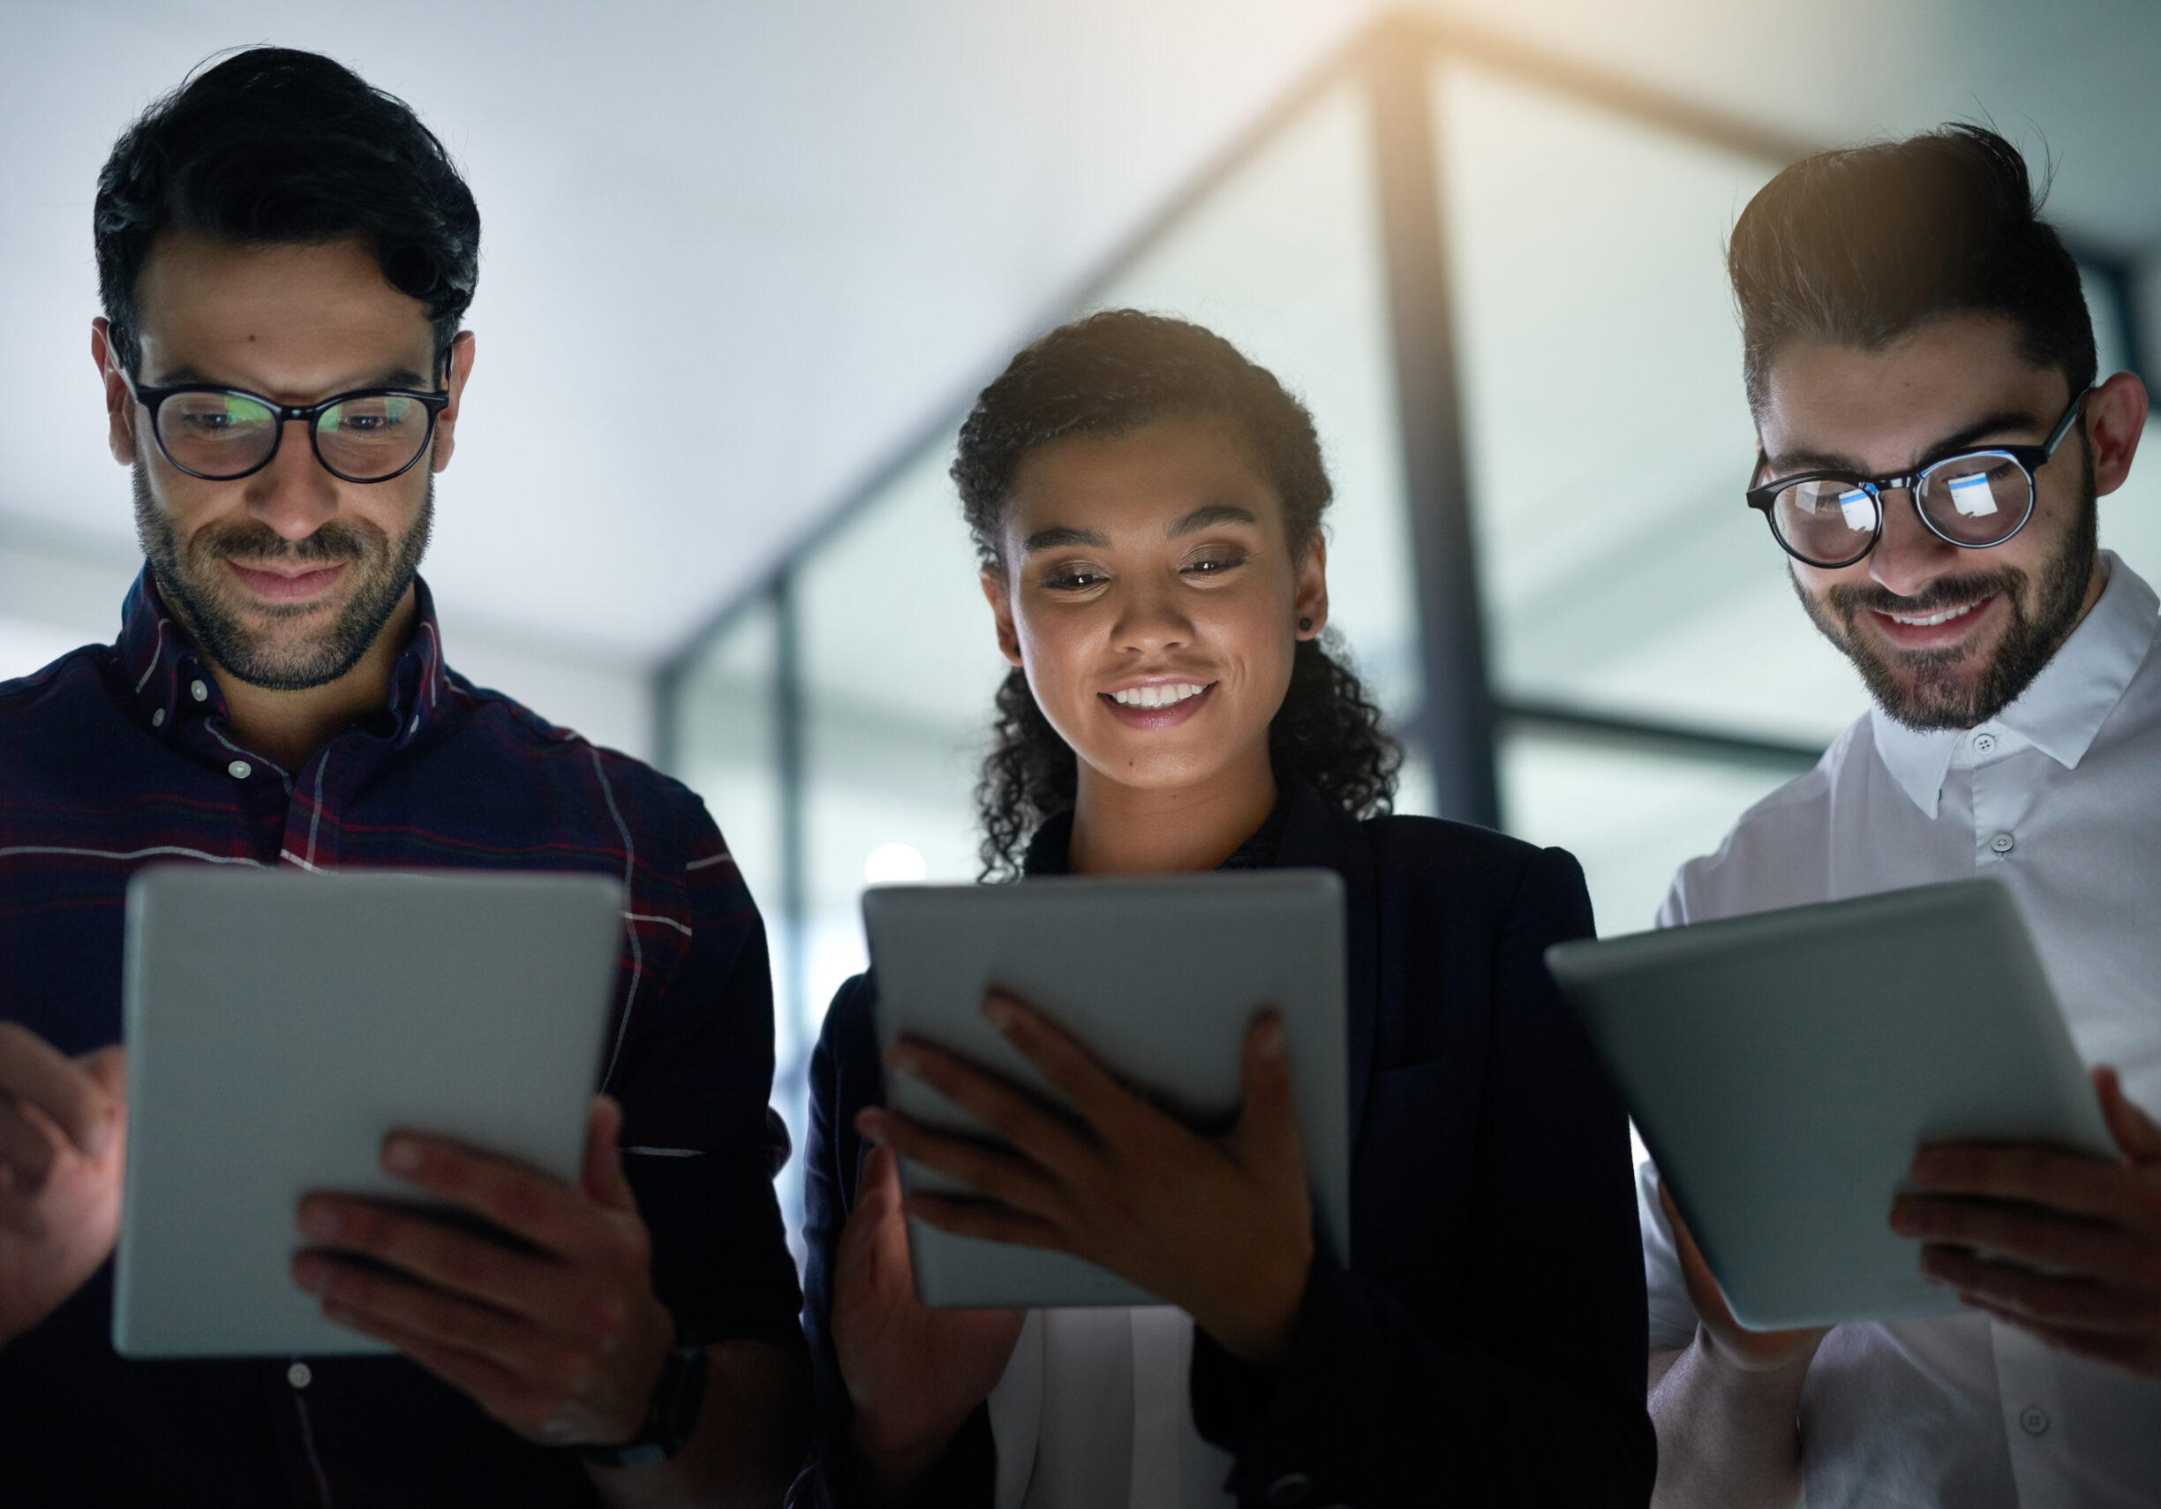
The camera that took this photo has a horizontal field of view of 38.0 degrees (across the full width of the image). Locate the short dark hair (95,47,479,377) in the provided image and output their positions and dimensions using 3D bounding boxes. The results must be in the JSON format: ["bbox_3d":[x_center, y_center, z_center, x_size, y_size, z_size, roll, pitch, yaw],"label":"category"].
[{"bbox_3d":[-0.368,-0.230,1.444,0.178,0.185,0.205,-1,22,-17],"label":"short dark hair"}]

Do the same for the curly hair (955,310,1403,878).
[{"bbox_3d":[0.049,-0.080,1.565,0.218,0.282,0.220,-6,-2,0],"label":"curly hair"}]

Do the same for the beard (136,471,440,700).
[{"bbox_3d":[-0.363,-0.082,1.440,0.137,0.092,0.090,-1,22,-17],"label":"beard"}]

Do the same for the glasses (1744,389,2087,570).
[{"bbox_3d":[0.394,-0.138,1.463,0.143,0.050,0.143,-7,18,27],"label":"glasses"}]

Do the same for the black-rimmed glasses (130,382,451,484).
[{"bbox_3d":[-0.363,-0.166,1.436,0.144,0.048,0.143,-1,22,-17],"label":"black-rimmed glasses"}]

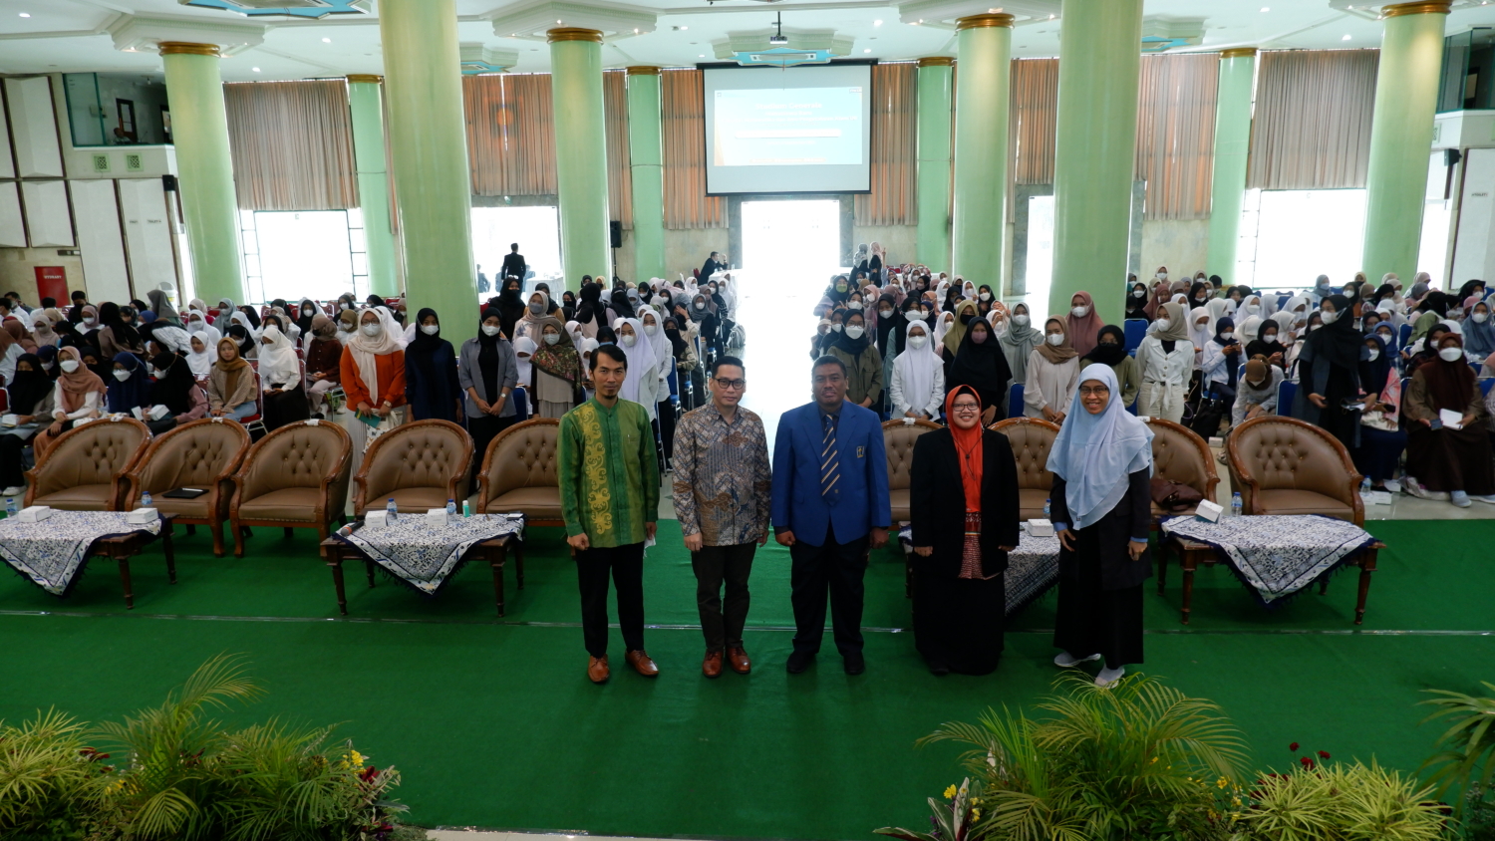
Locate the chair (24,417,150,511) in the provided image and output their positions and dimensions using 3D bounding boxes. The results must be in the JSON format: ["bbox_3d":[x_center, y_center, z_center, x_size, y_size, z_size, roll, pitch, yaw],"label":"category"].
[{"bbox_3d":[-4.951,0.493,7.033,0.770,0.900,0.710,0,11,5],"label":"chair"}]

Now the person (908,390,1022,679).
[{"bbox_3d":[1.097,0.553,4.726,0.570,1.489,0.370,0,13,6],"label":"person"}]

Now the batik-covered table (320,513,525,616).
[{"bbox_3d":[-1.984,0.897,5.728,1.120,0.480,0.550,0,13,4],"label":"batik-covered table"}]

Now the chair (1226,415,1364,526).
[{"bbox_3d":[3.665,0.471,6.303,0.770,0.850,0.720,-2,13,-4],"label":"chair"}]

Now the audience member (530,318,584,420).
[{"bbox_3d":[-1.660,-0.116,8.054,0.470,1.570,0.300,-1,11,1],"label":"audience member"}]

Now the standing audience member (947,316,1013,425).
[{"bbox_3d":[1.870,-0.098,7.471,0.500,1.517,0.360,-1,13,-1],"label":"standing audience member"}]

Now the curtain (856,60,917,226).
[{"bbox_3d":[3.355,-6.677,22.115,1.620,3.834,0.180,0,13,3],"label":"curtain"}]

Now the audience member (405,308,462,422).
[{"bbox_3d":[-2.673,-0.135,7.772,0.480,1.610,0.320,-3,13,-7],"label":"audience member"}]

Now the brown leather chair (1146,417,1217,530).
[{"bbox_3d":[2.766,0.469,6.383,0.770,0.850,0.720,2,13,11],"label":"brown leather chair"}]

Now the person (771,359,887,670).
[{"bbox_3d":[0.430,0.479,4.728,0.610,1.657,0.350,0,13,3],"label":"person"}]

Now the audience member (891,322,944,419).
[{"bbox_3d":[1.444,-0.085,7.770,0.450,1.530,0.300,0,11,6],"label":"audience member"}]

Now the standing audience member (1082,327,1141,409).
[{"bbox_3d":[3.046,-0.063,7.746,0.480,1.490,0.300,1,11,9],"label":"standing audience member"}]

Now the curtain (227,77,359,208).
[{"bbox_3d":[-13.239,-7.986,26.508,3.639,3.617,0.200,0,11,4],"label":"curtain"}]

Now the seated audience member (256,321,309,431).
[{"bbox_3d":[-4.797,-0.293,9.434,0.470,1.330,0.640,0,11,4],"label":"seated audience member"}]

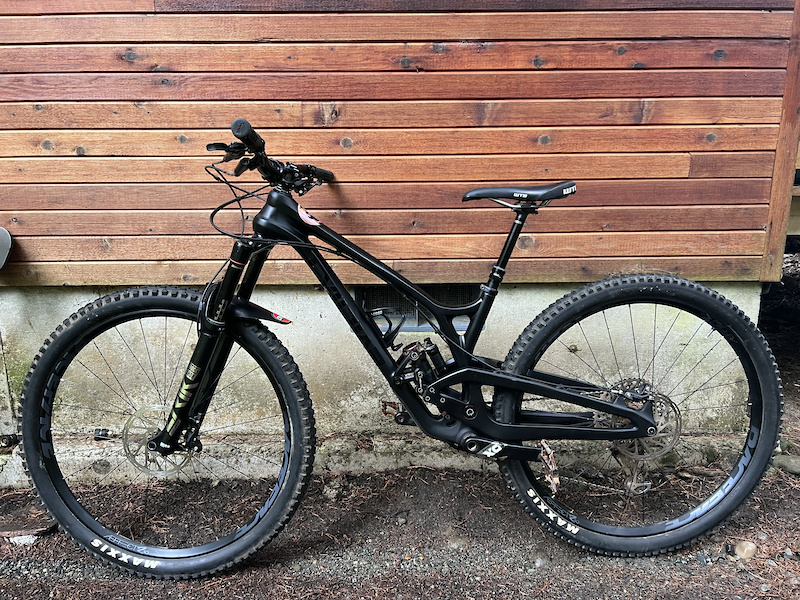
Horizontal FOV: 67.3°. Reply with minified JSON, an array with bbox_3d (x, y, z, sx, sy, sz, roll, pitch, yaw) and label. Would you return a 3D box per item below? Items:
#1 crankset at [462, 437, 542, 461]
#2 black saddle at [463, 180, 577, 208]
[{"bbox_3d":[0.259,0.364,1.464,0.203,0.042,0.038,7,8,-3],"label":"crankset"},{"bbox_3d":[0.288,-0.253,1.440,0.272,0.063,0.140,-1,9,-2],"label":"black saddle"}]

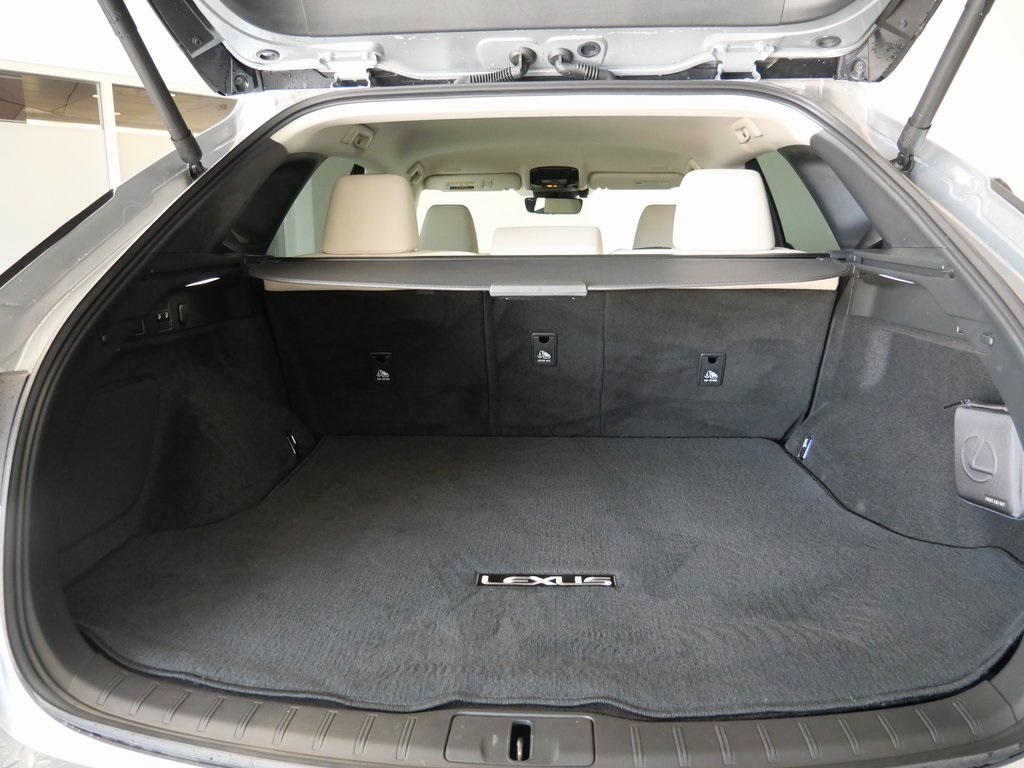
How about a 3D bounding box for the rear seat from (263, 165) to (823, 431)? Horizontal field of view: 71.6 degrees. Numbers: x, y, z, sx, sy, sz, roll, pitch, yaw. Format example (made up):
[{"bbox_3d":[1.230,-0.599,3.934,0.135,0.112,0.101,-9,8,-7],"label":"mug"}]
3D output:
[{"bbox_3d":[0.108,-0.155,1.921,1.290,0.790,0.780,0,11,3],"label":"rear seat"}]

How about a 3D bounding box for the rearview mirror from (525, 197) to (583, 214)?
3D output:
[{"bbox_3d":[0.183,-0.777,3.100,0.250,0.070,0.040,3,17,19],"label":"rearview mirror"}]

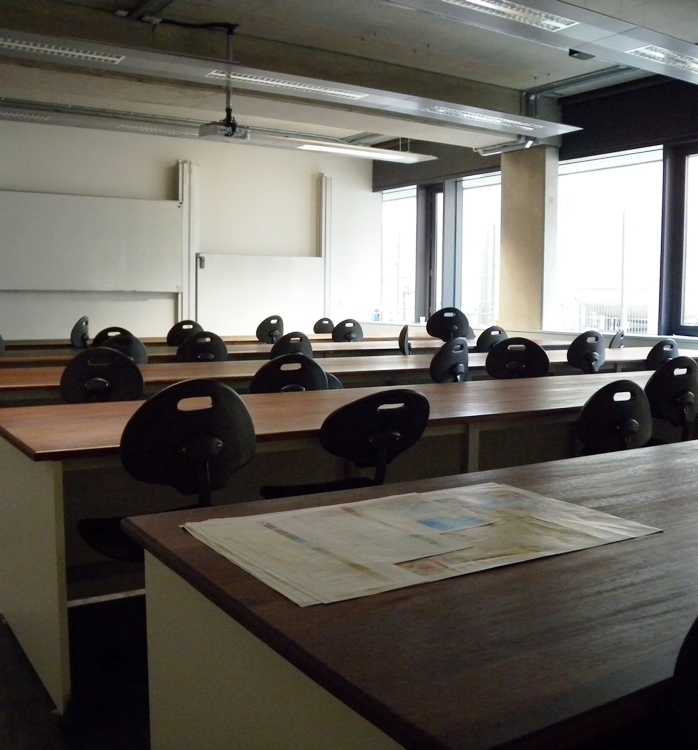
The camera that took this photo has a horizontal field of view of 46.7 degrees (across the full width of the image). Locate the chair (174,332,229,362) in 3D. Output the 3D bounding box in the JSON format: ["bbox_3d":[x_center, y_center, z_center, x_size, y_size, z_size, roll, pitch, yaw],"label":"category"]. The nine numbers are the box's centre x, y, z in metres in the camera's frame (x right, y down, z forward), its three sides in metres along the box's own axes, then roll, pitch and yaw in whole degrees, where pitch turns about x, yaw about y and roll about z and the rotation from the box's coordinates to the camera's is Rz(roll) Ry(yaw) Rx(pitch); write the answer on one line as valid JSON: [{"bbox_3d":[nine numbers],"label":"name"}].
[{"bbox_3d":[-1.145,0.152,5.968,0.560,0.961,0.580,-2,6,-28],"label":"chair"}]

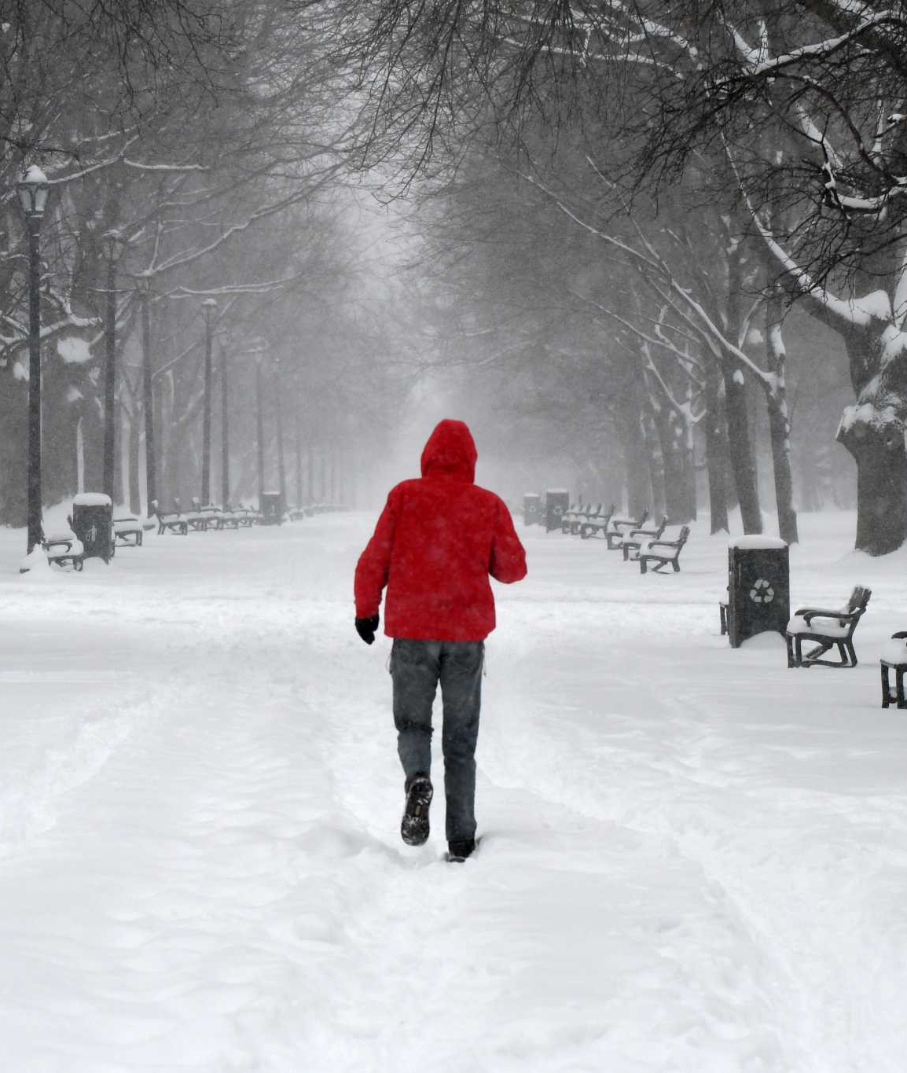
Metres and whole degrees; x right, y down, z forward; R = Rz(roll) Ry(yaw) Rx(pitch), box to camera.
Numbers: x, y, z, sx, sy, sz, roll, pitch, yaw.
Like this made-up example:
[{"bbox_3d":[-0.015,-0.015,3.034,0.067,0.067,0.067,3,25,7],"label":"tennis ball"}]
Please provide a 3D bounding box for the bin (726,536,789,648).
[{"bbox_3d":[2.908,0.578,62.474,0.550,0.980,0.560,0,1,0],"label":"bin"}]

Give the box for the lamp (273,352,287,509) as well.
[{"bbox_3d":[-6.051,-3.599,230.000,0.480,5.701,0.480,0,0,0],"label":"lamp"}]

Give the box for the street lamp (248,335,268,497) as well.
[{"bbox_3d":[-6.732,-3.932,227.000,0.420,5.692,0.420,0,1,0],"label":"street lamp"}]

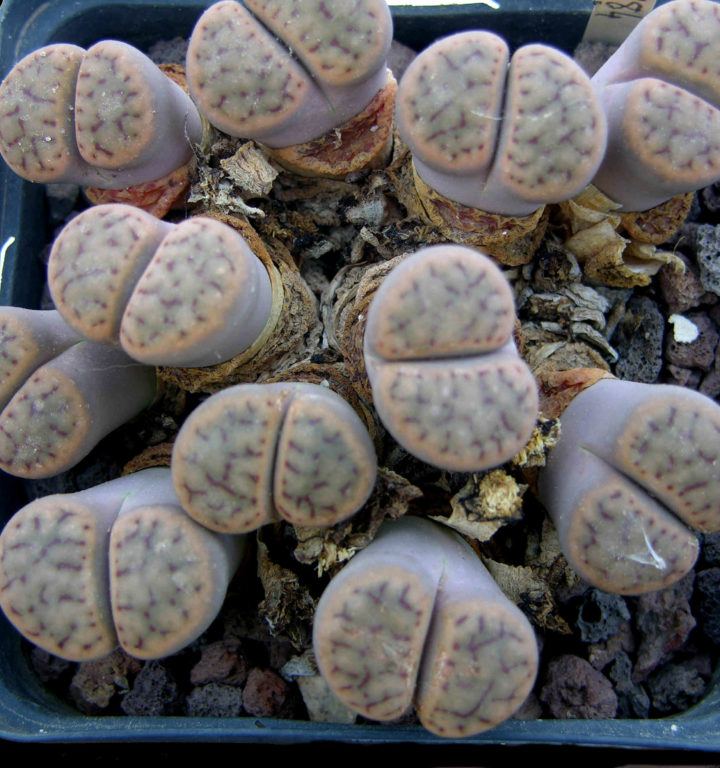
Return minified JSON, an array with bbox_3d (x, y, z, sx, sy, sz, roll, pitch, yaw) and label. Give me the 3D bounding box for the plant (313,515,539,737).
[{"bbox_3d":[0.007,0.024,0.204,0.022,0.022,0.018,8,98,-1],"label":"plant"}]

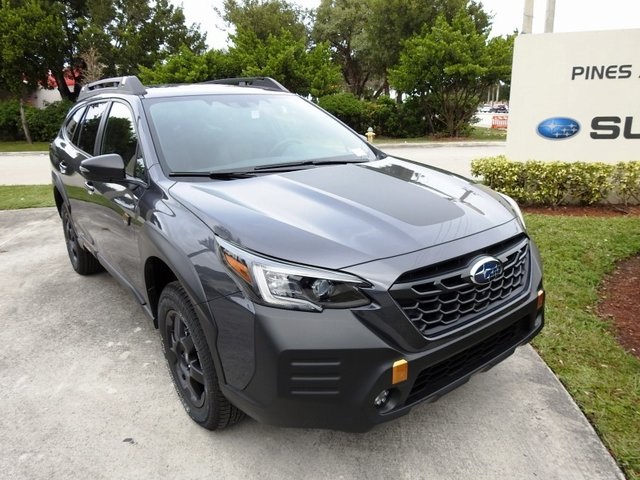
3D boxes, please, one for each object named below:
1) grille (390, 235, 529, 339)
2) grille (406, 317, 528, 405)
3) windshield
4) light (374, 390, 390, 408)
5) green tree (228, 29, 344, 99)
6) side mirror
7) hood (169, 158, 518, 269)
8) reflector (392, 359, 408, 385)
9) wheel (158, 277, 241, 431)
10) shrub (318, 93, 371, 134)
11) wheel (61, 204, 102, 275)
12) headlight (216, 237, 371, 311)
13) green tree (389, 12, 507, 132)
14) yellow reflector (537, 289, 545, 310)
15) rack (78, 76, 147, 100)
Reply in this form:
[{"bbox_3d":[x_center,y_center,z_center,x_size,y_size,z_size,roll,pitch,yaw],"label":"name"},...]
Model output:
[{"bbox_3d":[0.614,0.162,1.730,0.900,0.280,0.130,-14,20,-35],"label":"grille"},{"bbox_3d":[0.637,0.475,1.855,0.850,0.145,0.080,-13,19,-35],"label":"grille"},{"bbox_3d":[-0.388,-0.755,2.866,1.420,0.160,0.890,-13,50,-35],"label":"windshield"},{"bbox_3d":[0.215,0.563,1.597,0.085,0.080,0.055,-14,20,-35],"label":"light"},{"bbox_3d":[-1.931,-7.928,22.967,5.700,5.500,5.200,-3,16,-3],"label":"green tree"},{"bbox_3d":[-1.096,-0.358,2.243,0.220,0.145,0.140,-14,20,-35],"label":"side mirror"},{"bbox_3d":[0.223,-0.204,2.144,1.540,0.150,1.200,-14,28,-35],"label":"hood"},{"bbox_3d":[0.273,0.456,1.530,0.058,0.085,0.030,-9,17,-22],"label":"reflector"},{"bbox_3d":[-0.548,0.521,2.075,0.230,0.720,0.720,-14,20,-35],"label":"wheel"},{"bbox_3d":[1.397,-7.136,25.300,3.100,2.450,2.500,-2,16,0],"label":"shrub"},{"bbox_3d":[-2.212,-0.024,4.204,0.230,0.715,0.715,-13,19,-35],"label":"wheel"},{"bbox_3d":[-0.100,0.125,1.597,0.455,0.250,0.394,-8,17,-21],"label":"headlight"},{"bbox_3d":[6.212,-7.793,20.962,5.700,5.750,5.200,2,16,14],"label":"green tree"},{"bbox_3d":[1.005,0.276,2.041,0.035,0.088,0.068,14,22,43],"label":"yellow reflector"},{"bbox_3d":[-1.763,-1.204,3.618,0.090,0.155,2.100,-13,19,-35],"label":"rack"}]

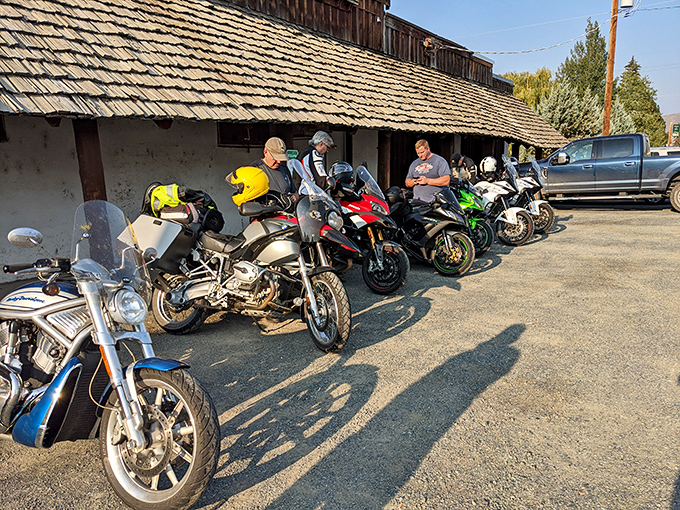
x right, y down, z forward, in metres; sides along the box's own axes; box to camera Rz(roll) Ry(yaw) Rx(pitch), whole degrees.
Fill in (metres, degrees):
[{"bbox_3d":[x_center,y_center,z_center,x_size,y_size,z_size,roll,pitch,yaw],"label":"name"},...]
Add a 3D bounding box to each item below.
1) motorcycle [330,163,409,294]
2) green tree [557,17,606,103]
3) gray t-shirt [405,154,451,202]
[{"bbox_3d":[-0.079,-0.316,6.511,2.120,1.420,0.880,7,14,37],"label":"motorcycle"},{"bbox_3d":[21.833,-14.240,47.196,6.000,12.770,6.000,-1,11,0],"label":"green tree"},{"bbox_3d":[1.193,-1.038,7.150,0.580,0.700,0.360,5,12,28],"label":"gray t-shirt"}]

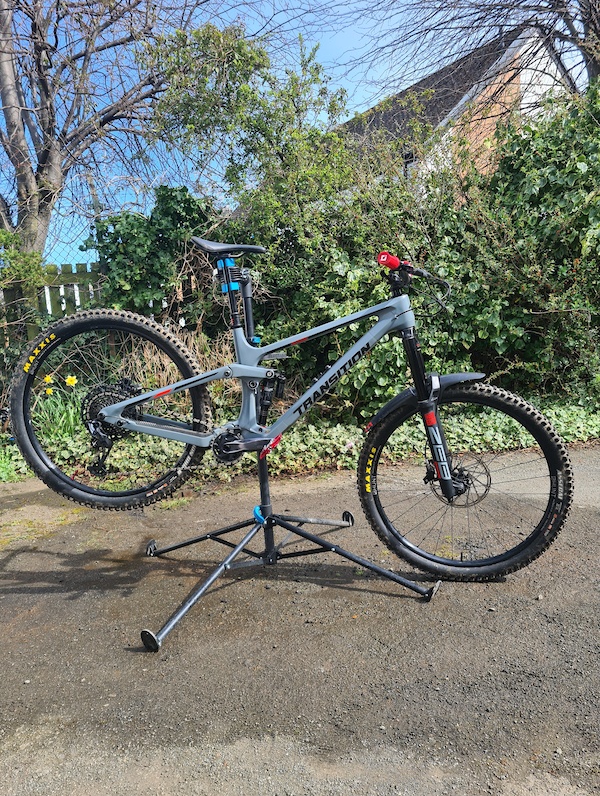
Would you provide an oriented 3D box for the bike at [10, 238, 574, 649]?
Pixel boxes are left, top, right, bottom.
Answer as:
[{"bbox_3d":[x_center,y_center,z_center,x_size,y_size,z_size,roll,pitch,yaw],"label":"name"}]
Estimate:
[{"bbox_3d":[-0.028,0.021,2.162,2.030,1.075,0.790,11,7,2],"label":"bike"}]

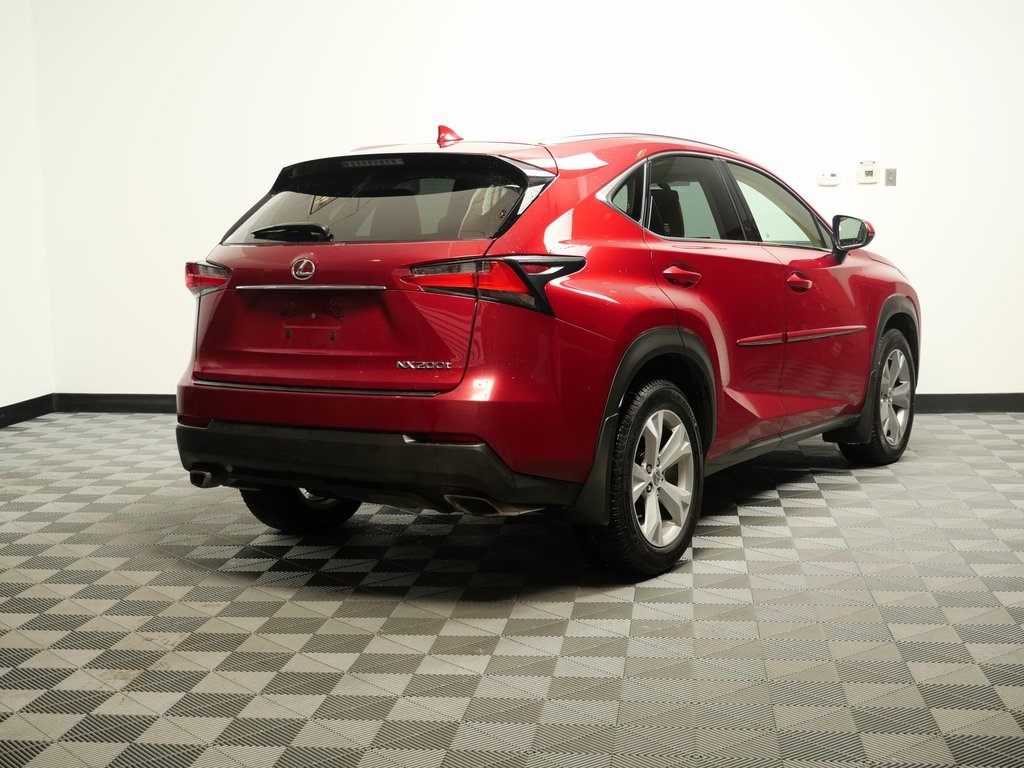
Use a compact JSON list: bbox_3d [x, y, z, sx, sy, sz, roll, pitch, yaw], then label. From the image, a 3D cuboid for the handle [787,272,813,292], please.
[{"bbox_3d":[1.243,-0.435,5.606,0.052,0.072,0.225,2,7,33],"label":"handle"}]

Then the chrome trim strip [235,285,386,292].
[{"bbox_3d":[-0.680,-0.317,4.317,0.665,0.022,0.030,2,7,33],"label":"chrome trim strip"}]

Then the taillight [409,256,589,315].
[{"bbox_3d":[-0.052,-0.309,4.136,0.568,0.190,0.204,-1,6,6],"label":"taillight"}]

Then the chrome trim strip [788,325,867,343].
[{"bbox_3d":[1.441,-0.239,5.912,0.030,0.045,1.020,2,5,33],"label":"chrome trim strip"}]

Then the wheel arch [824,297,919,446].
[{"bbox_3d":[1.903,-0.115,6.771,0.220,0.690,1.000,2,7,33],"label":"wheel arch"}]

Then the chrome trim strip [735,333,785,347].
[{"bbox_3d":[1.008,-0.174,5.261,0.030,0.042,0.480,2,7,33],"label":"chrome trim strip"}]

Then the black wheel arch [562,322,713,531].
[{"bbox_3d":[0.448,0.115,4.550,0.190,0.620,0.950,2,7,33],"label":"black wheel arch"}]

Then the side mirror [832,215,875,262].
[{"bbox_3d":[1.585,-0.683,6.034,0.220,0.210,0.170,3,7,34],"label":"side mirror"}]

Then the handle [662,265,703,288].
[{"bbox_3d":[0.612,-0.390,4.655,0.052,0.070,0.230,2,7,33],"label":"handle"}]

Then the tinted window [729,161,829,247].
[{"bbox_3d":[1.213,-0.790,5.878,0.060,0.404,0.950,-23,-7,34],"label":"tinted window"}]

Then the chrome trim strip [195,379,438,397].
[{"bbox_3d":[-0.711,0.021,4.363,1.110,0.030,0.110,3,7,34],"label":"chrome trim strip"}]

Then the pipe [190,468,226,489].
[{"bbox_3d":[-1.134,0.348,4.868,0.135,0.068,0.160,3,7,34],"label":"pipe"}]

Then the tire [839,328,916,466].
[{"bbox_3d":[1.935,0.068,6.930,0.230,0.715,0.715,3,7,34],"label":"tire"}]

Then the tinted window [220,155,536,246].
[{"bbox_3d":[-0.518,-0.621,4.609,1.240,0.418,0.110,3,-34,34],"label":"tinted window"}]

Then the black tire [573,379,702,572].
[{"bbox_3d":[0.458,0.333,4.734,0.230,0.715,0.715,3,7,34],"label":"black tire"}]

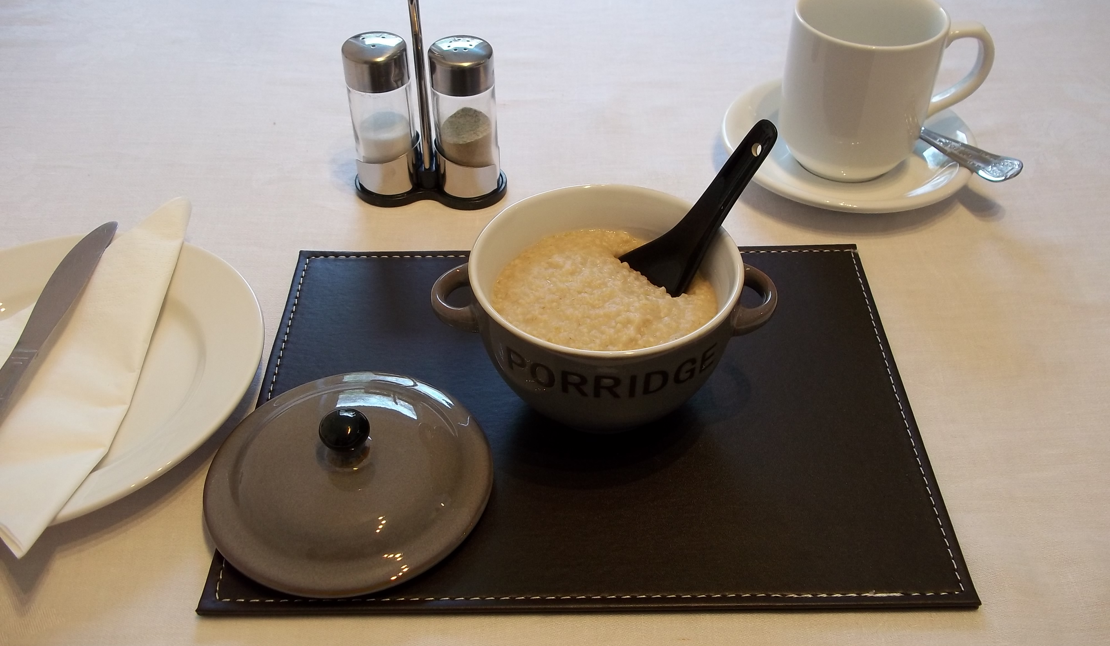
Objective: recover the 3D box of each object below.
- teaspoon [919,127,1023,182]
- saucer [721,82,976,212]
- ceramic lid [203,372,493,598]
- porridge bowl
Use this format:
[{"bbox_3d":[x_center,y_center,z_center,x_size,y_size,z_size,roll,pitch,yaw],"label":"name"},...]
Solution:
[{"bbox_3d":[0.224,-0.117,0.629,0.029,0.018,0.138,-22,41,-22],"label":"teaspoon"},{"bbox_3d":[0.177,-0.106,0.626,0.150,0.021,0.150,0,43,0],"label":"saucer"},{"bbox_3d":[-0.088,0.055,0.432,0.122,0.045,0.122,0,43,0],"label":"ceramic lid"},{"bbox_3d":[0.022,0.002,0.464,0.153,0.077,0.119,0,43,1],"label":"porridge bowl"}]

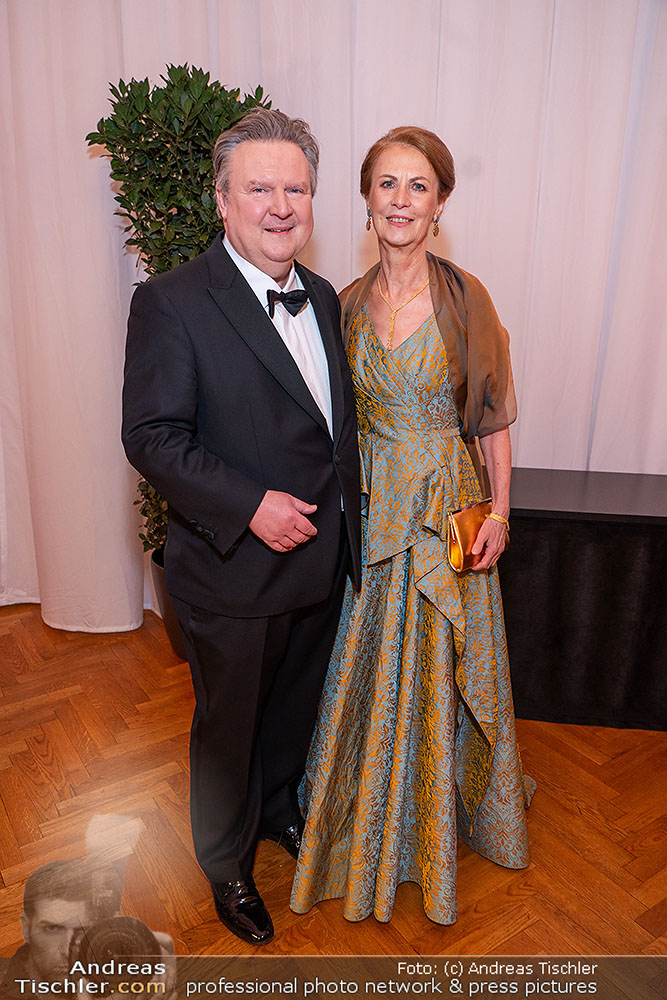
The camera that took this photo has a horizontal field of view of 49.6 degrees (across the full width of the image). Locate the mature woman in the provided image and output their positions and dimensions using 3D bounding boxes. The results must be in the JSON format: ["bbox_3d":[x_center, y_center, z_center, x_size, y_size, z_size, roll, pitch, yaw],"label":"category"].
[{"bbox_3d":[0.229,0.075,1.706,0.620,1.740,0.560,6,17,19],"label":"mature woman"}]

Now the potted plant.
[{"bbox_3d":[-0.525,-0.416,2.681,0.640,2.130,0.610,4,16,11],"label":"potted plant"}]

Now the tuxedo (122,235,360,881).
[{"bbox_3d":[-0.175,0.199,1.625,0.600,1.490,0.420,-8,17,-32],"label":"tuxedo"}]

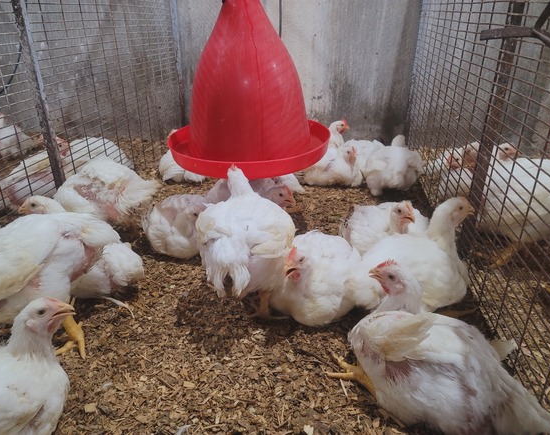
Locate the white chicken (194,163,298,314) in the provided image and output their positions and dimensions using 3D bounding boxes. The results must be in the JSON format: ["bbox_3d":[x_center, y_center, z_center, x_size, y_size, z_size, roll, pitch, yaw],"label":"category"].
[{"bbox_3d":[-0.055,0.066,0.834,0.190,0.295,0.300,0,25,0],"label":"white chicken"}]

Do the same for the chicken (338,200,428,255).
[{"bbox_3d":[0.265,0.019,1.051,0.190,0.200,0.280,-23,33,-40],"label":"chicken"}]

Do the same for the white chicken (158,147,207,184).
[{"bbox_3d":[-0.349,-0.227,1.572,0.180,0.200,0.280,-5,25,-10],"label":"white chicken"}]

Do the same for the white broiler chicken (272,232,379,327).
[{"bbox_3d":[0.102,0.107,0.871,0.190,0.190,0.280,18,30,33],"label":"white broiler chicken"}]

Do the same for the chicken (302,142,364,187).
[{"bbox_3d":[0.204,-0.204,1.551,0.280,0.180,0.180,14,28,27],"label":"chicken"}]

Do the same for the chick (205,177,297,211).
[{"bbox_3d":[-0.072,-0.099,1.327,0.290,0.172,0.170,8,27,16],"label":"chick"}]

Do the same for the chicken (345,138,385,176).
[{"bbox_3d":[0.351,-0.270,1.683,0.280,0.190,0.180,14,28,27],"label":"chicken"}]

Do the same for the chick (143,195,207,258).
[{"bbox_3d":[-0.235,0.009,1.091,0.190,0.180,0.280,-23,33,-40],"label":"chick"}]

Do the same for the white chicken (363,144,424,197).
[{"bbox_3d":[0.424,-0.185,1.490,0.190,0.200,0.280,9,26,18],"label":"white chicken"}]

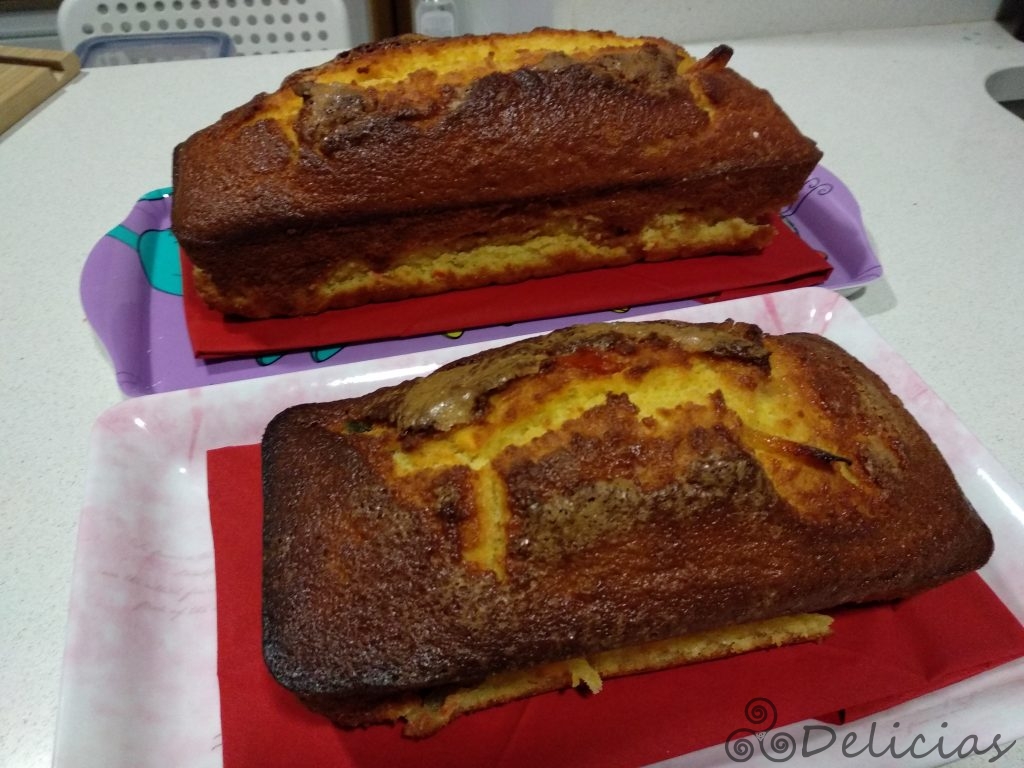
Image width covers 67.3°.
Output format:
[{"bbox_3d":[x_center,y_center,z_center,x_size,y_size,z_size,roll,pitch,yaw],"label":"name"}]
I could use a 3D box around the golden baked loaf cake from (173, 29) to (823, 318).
[{"bbox_3d":[-0.006,-0.119,0.387,0.311,0.107,0.096,-10,46,-14],"label":"golden baked loaf cake"}]

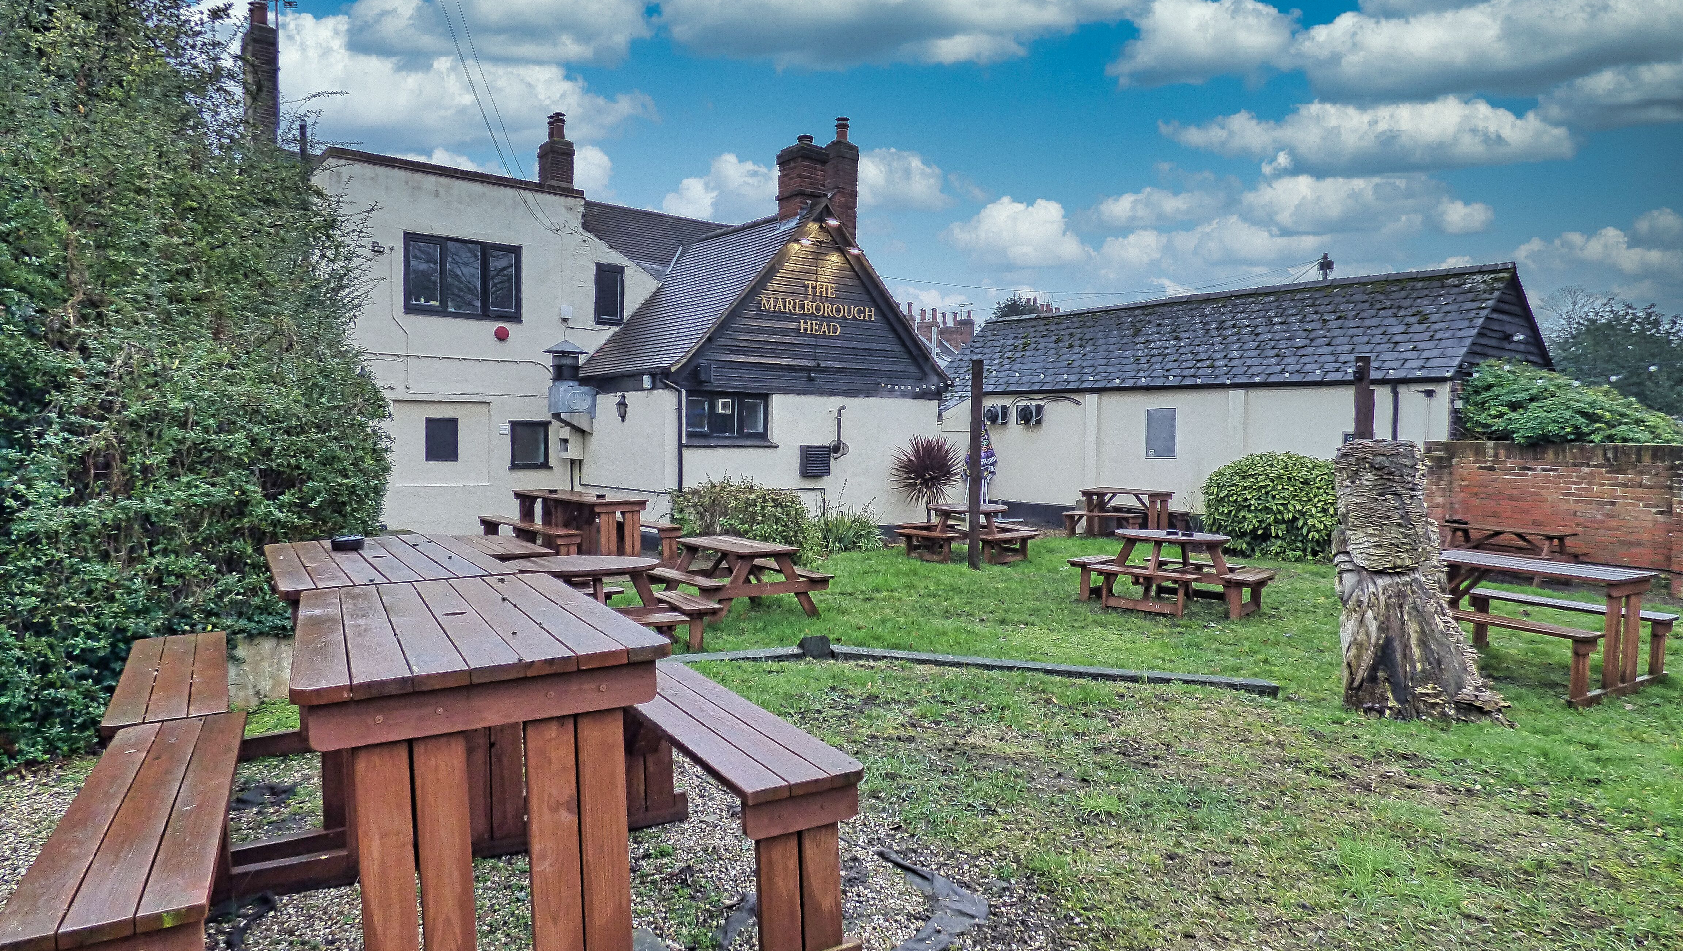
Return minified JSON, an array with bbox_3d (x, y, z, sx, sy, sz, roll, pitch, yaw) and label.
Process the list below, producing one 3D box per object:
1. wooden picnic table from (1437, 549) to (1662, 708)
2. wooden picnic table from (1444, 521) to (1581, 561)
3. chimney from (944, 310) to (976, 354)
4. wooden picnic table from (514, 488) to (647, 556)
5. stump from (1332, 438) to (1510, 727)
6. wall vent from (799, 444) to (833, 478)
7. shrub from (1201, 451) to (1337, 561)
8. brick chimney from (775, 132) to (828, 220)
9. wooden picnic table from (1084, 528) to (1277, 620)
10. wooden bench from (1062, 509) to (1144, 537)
[{"bbox_3d":[5.065,1.050,7.197,1.410,0.790,1.340,-1,4,-29],"label":"wooden picnic table"},{"bbox_3d":[8.350,1.050,12.200,1.450,0.730,1.340,-1,3,-38],"label":"wooden picnic table"},{"bbox_3d":[6.899,-8.440,57.000,1.500,2.600,1.000,-1,3,-39],"label":"chimney"},{"bbox_3d":[-3.196,0.652,11.790,0.680,0.790,2.350,-1,3,-39],"label":"wooden picnic table"},{"bbox_3d":[3.570,0.610,6.100,0.800,1.640,0.900,-1,3,-30],"label":"stump"},{"bbox_3d":[-0.358,-0.198,13.930,0.440,0.440,0.140,-1,3,-39],"label":"wall vent"},{"bbox_3d":[6.227,0.421,13.850,1.400,1.500,2.000,-1,3,-40],"label":"shrub"},{"bbox_3d":[-0.592,-4.522,14.700,0.540,1.360,0.660,-1,3,-39],"label":"brick chimney"},{"bbox_3d":[3.378,0.976,9.986,1.840,0.730,1.840,3,2,37],"label":"wooden picnic table"},{"bbox_3d":[4.235,0.848,15.830,0.300,0.450,1.400,-1,3,-33],"label":"wooden bench"}]

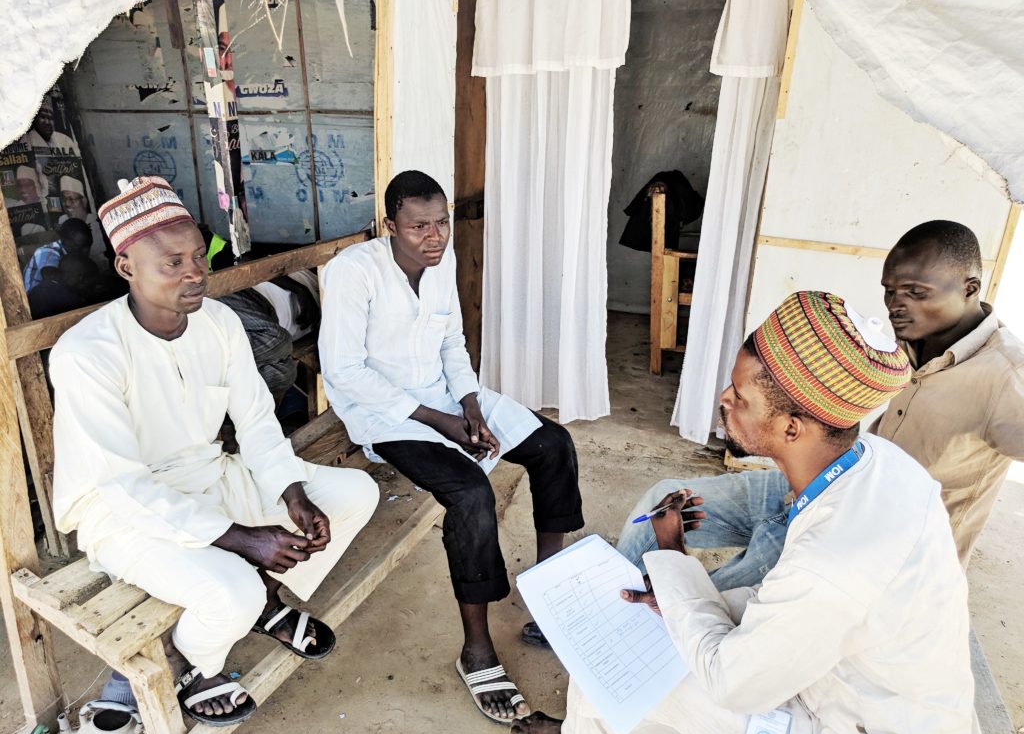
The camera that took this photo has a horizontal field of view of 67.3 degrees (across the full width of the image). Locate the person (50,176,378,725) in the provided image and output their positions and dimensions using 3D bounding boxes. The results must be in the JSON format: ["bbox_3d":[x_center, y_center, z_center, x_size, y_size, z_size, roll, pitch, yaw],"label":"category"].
[{"bbox_3d":[-0.626,0.164,1.699,0.680,1.130,0.630,12,24,24],"label":"person"}]

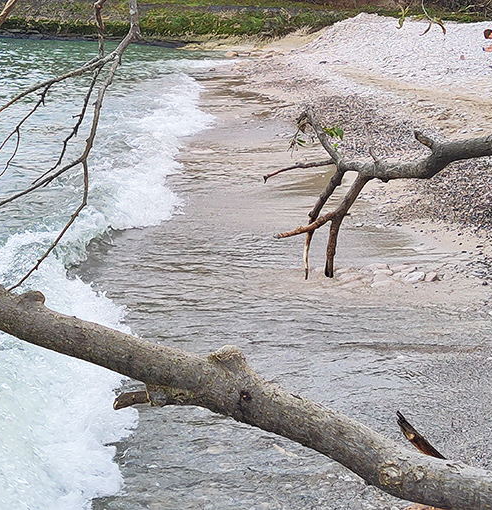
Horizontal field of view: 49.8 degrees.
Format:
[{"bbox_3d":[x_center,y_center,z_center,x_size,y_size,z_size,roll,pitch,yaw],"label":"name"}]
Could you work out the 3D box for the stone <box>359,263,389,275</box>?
[{"bbox_3d":[1.166,0.128,4.850,0.270,0.065,0.160,0,27,0],"label":"stone"}]

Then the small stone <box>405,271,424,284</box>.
[{"bbox_3d":[1.493,0.199,4.700,0.180,0.070,0.130,-6,28,-11],"label":"small stone"}]

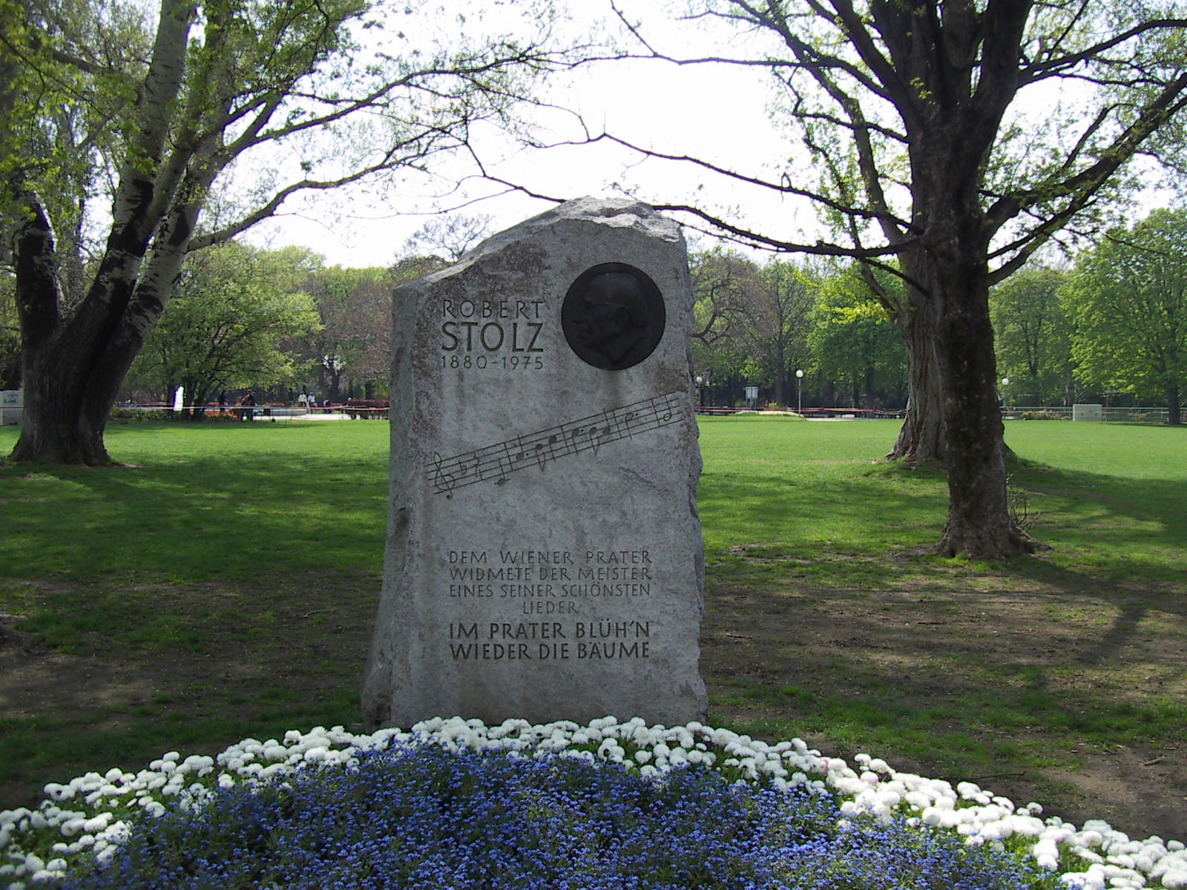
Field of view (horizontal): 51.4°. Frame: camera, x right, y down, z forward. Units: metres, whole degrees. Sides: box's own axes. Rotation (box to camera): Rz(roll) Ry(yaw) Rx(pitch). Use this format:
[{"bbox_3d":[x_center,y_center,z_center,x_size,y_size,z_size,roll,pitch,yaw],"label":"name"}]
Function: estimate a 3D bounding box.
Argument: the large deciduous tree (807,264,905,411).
[{"bbox_3d":[22.335,-8.804,101.723,9.350,12.180,9.300,0,2,0],"label":"large deciduous tree"}]

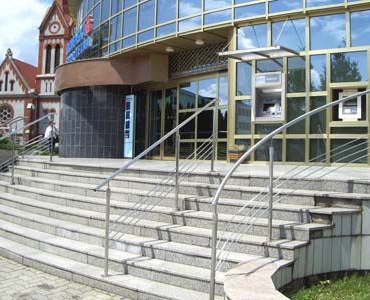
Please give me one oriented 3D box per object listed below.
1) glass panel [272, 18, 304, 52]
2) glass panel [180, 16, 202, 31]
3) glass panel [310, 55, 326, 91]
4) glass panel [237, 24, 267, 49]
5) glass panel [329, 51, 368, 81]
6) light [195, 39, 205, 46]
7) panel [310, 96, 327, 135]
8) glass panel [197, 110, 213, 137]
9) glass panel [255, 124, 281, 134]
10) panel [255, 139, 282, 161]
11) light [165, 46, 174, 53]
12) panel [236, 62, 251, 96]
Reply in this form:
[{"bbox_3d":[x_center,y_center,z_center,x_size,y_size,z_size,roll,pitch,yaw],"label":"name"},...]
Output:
[{"bbox_3d":[2.253,-2.438,9.514,0.714,0.687,0.050,1,0,29],"label":"glass panel"},{"bbox_3d":[0.137,-3.125,10.881,0.763,0.284,0.050,1,0,41],"label":"glass panel"},{"bbox_3d":[2.710,-1.549,8.898,0.312,0.743,0.050,1,0,29],"label":"glass panel"},{"bbox_3d":[1.529,-2.449,9.920,0.700,0.688,0.050,1,0,29],"label":"glass panel"},{"bbox_3d":[3.217,-1.622,8.612,0.688,0.589,0.050,1,0,29],"label":"glass panel"},{"bbox_3d":[0.382,-2.679,11.056,0.230,0.100,0.230,1,0,29],"label":"light"},{"bbox_3d":[2.701,-0.699,8.889,0.323,0.772,0.050,1,0,29],"label":"panel"},{"bbox_3d":[0.550,-0.630,10.907,0.050,0.713,0.595,0,0,-45],"label":"glass panel"},{"bbox_3d":[1.870,-0.453,9.727,0.606,0.221,0.050,1,0,29],"label":"glass panel"},{"bbox_3d":[1.792,0.005,9.392,0.607,0.484,0.050,1,0,29],"label":"panel"},{"bbox_3d":[-0.424,-2.863,12.479,0.244,0.100,0.244,1,0,41],"label":"light"},{"bbox_3d":[1.316,-1.569,9.687,0.376,0.769,0.050,1,0,29],"label":"panel"}]

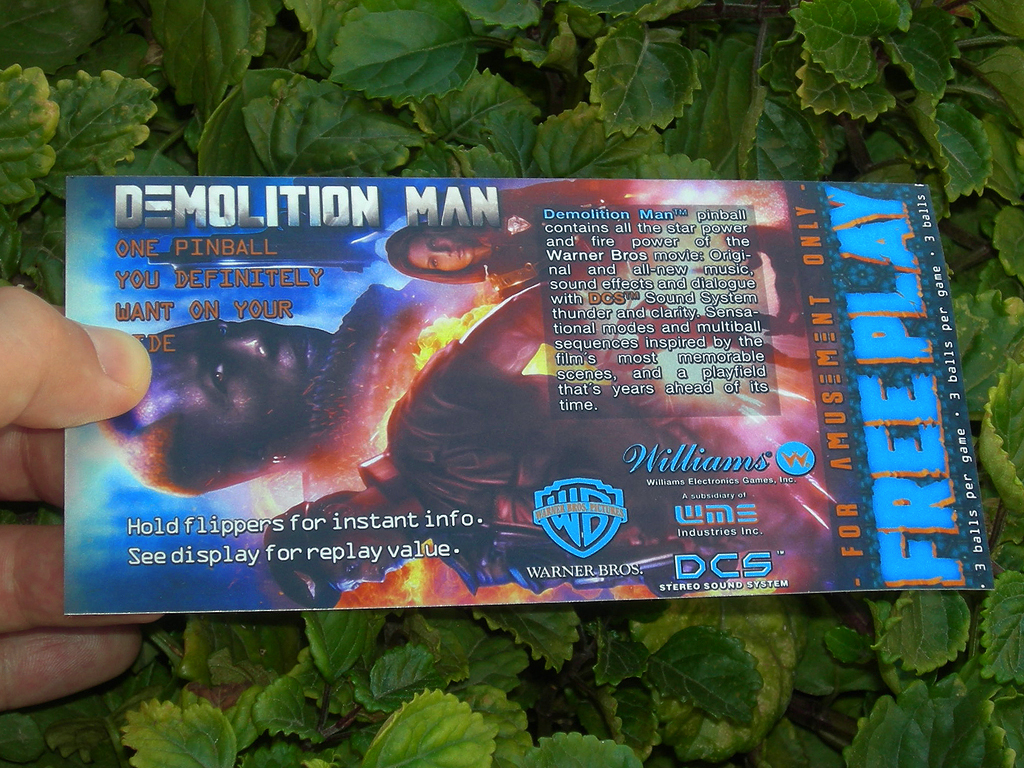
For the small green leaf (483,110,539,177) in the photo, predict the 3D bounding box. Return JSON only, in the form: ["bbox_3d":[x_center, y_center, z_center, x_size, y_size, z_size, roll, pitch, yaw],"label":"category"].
[{"bbox_3d":[0.000,-0.049,0.530,0.012,0.006,0.018,-6,69,4],"label":"small green leaf"}]

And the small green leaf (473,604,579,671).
[{"bbox_3d":[0.002,0.045,0.462,0.018,0.006,0.019,-25,71,-16],"label":"small green leaf"}]

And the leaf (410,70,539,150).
[{"bbox_3d":[-0.007,-0.051,0.478,0.022,0.007,0.018,-29,75,-9],"label":"leaf"}]

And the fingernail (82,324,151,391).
[{"bbox_3d":[-0.064,-0.004,0.405,0.013,0.004,0.011,13,51,-5],"label":"fingernail"}]

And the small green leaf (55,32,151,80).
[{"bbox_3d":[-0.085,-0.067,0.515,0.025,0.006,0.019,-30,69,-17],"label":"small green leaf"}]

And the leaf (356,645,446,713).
[{"bbox_3d":[-0.020,0.053,0.453,0.017,0.006,0.013,-28,61,-10],"label":"leaf"}]

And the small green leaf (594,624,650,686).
[{"bbox_3d":[0.021,0.051,0.470,0.011,0.005,0.013,-9,65,2],"label":"small green leaf"}]

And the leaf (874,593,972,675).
[{"bbox_3d":[0.073,0.043,0.447,0.017,0.008,0.017,7,79,2],"label":"leaf"}]

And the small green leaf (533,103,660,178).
[{"bbox_3d":[0.017,-0.047,0.498,0.025,0.007,0.020,-30,65,-16],"label":"small green leaf"}]

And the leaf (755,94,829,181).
[{"bbox_3d":[0.052,-0.045,0.481,0.018,0.008,0.022,0,75,-15],"label":"leaf"}]

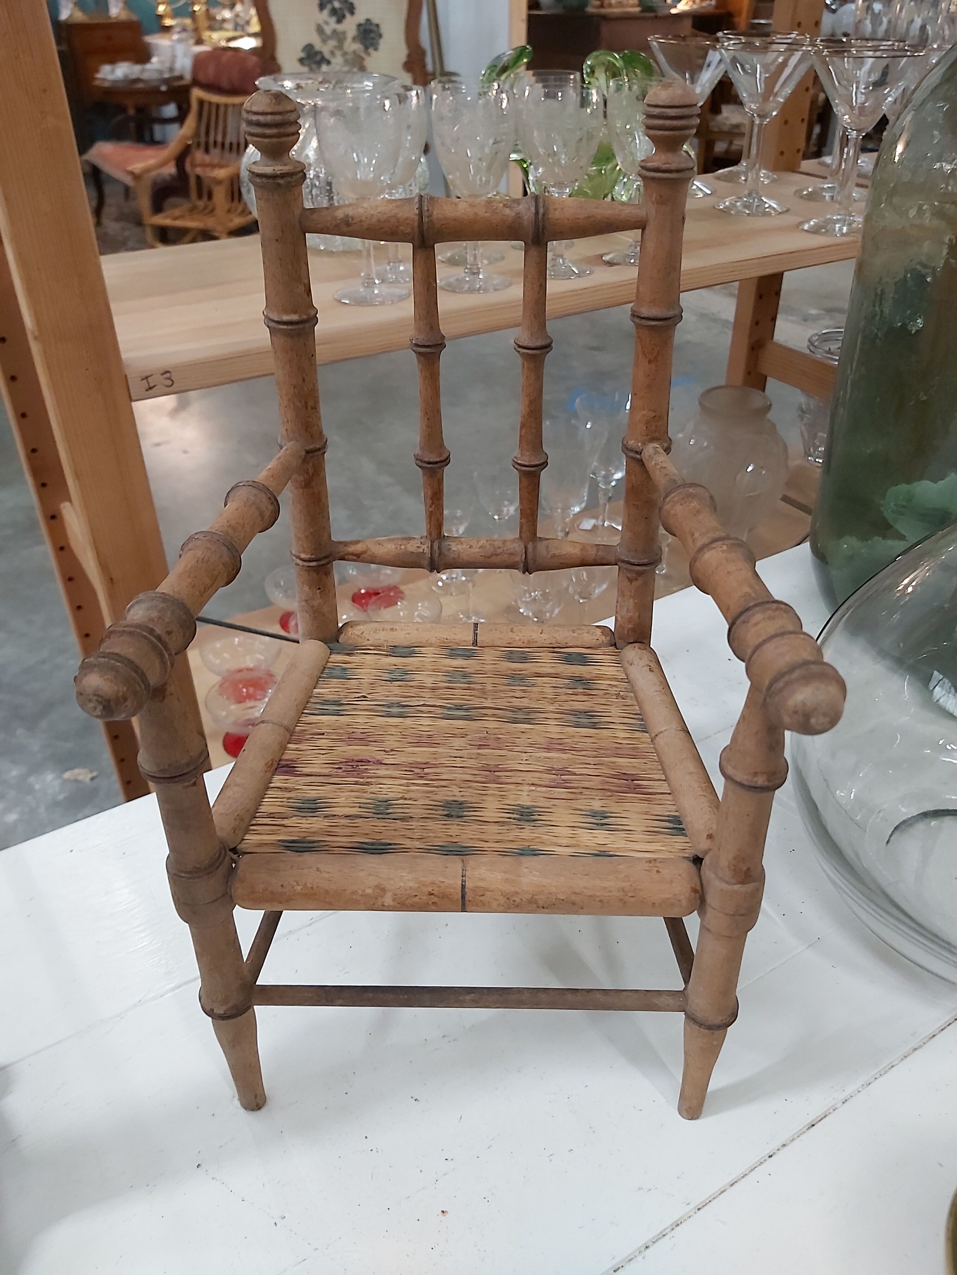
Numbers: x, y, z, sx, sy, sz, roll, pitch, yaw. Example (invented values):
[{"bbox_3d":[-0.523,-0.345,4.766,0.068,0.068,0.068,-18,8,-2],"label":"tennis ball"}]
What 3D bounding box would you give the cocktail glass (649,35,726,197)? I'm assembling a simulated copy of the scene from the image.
[{"bbox_3d":[0.207,-0.519,0.959,0.088,0.133,0.088,-1,34,0],"label":"cocktail glass"}]

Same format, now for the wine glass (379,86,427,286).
[{"bbox_3d":[-0.063,-0.325,0.686,0.056,0.126,0.056,-20,38,-26],"label":"wine glass"}]

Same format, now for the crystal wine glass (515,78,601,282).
[{"bbox_3d":[0.058,-0.331,0.692,0.057,0.126,0.057,-1,34,0],"label":"crystal wine glass"}]

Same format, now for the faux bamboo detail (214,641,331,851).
[{"bbox_3d":[-0.090,0.046,0.434,0.018,0.016,0.135,3,34,5],"label":"faux bamboo detail"}]

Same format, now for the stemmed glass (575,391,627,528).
[{"bbox_3d":[0.150,-0.201,1.141,0.064,0.160,0.064,-1,34,0],"label":"stemmed glass"}]

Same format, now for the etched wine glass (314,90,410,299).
[{"bbox_3d":[-0.075,-0.293,0.639,0.057,0.126,0.057,-1,34,0],"label":"etched wine glass"}]

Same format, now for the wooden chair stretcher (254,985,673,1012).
[{"bbox_3d":[-0.004,0.161,0.426,0.194,0.009,0.009,0,34,1],"label":"wooden chair stretcher"}]

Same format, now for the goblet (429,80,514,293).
[{"bbox_3d":[-0.005,-0.311,0.664,0.056,0.126,0.056,-1,34,0],"label":"goblet"}]

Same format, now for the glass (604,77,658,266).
[{"bbox_3d":[0.124,-0.352,0.723,0.057,0.125,0.057,-1,34,0],"label":"glass"}]

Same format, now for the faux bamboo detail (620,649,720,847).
[{"bbox_3d":[0.089,0.045,0.452,0.018,0.018,0.146,-2,34,-2],"label":"faux bamboo detail"}]

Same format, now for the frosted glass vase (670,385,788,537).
[{"bbox_3d":[0.284,-0.189,1.111,0.146,0.187,0.146,-1,34,0],"label":"frosted glass vase"}]

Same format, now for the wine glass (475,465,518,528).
[{"bbox_3d":[0.022,-0.139,1.099,0.053,0.110,0.053,-1,34,0],"label":"wine glass"}]

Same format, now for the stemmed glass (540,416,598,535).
[{"bbox_3d":[0.101,-0.175,1.119,0.066,0.160,0.066,-1,34,0],"label":"stemmed glass"}]

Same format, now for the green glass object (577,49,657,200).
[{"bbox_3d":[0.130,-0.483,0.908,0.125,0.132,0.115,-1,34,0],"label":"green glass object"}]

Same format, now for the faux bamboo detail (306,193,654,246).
[{"bbox_3d":[-0.003,-0.190,0.434,0.160,0.021,0.021,0,34,1],"label":"faux bamboo detail"}]

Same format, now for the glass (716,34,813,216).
[{"bbox_3d":[0.263,-0.471,0.888,0.083,0.137,0.083,-20,38,-26],"label":"glass"}]

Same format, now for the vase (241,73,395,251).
[{"bbox_3d":[-0.117,-0.390,0.786,0.148,0.120,0.148,-1,34,0],"label":"vase"}]

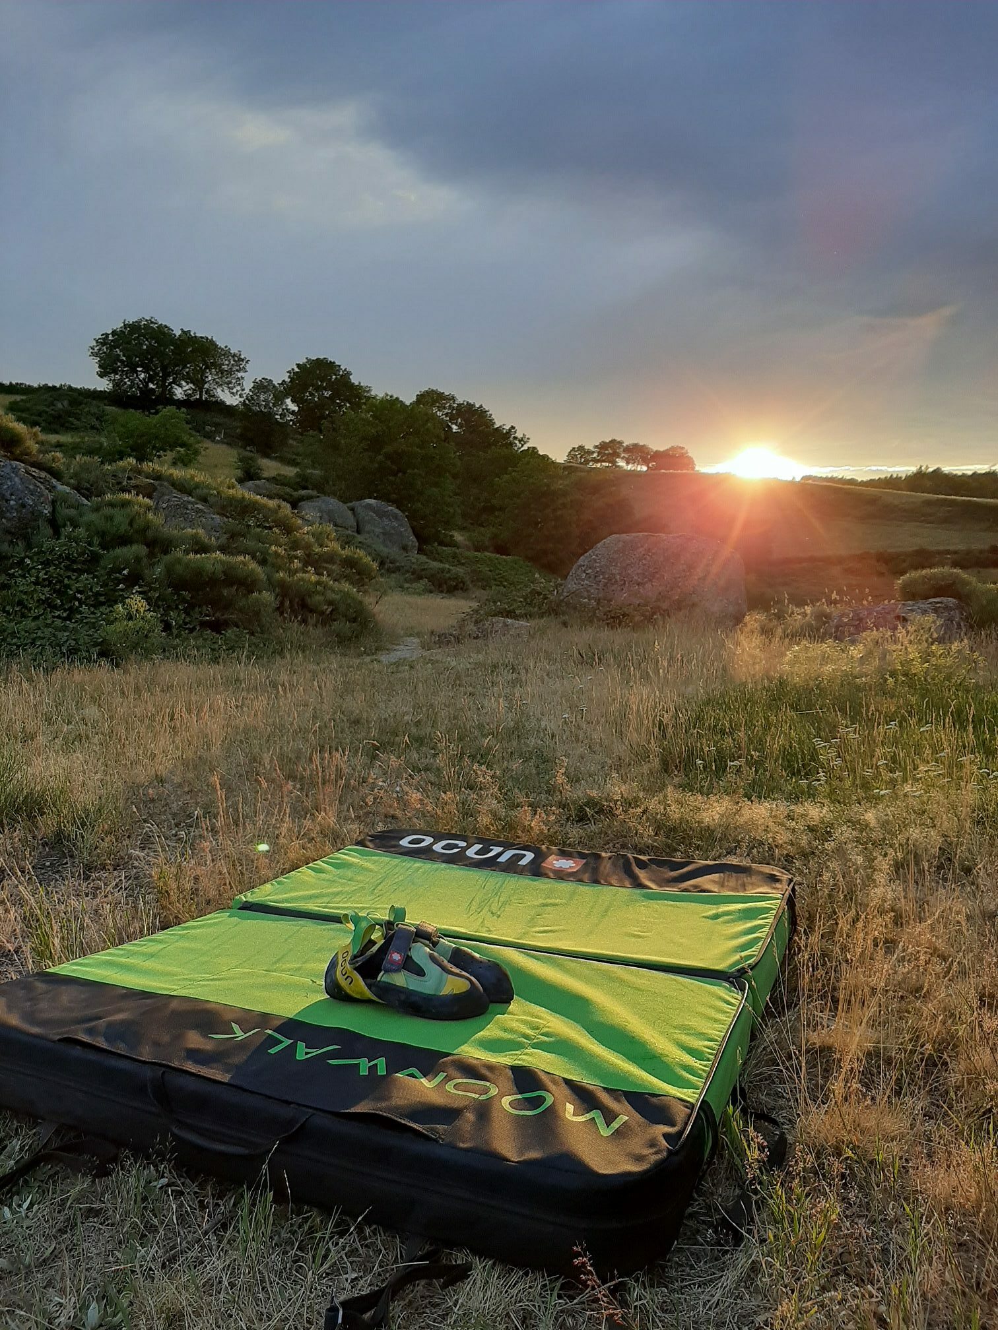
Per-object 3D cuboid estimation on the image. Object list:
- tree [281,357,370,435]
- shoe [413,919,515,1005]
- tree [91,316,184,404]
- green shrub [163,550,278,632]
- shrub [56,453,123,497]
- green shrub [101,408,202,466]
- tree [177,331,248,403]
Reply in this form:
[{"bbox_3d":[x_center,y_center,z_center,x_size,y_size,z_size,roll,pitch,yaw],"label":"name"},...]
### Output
[{"bbox_3d":[-14.765,-22.799,85.000,7.515,6.830,7.139,0,6,0],"label":"tree"},{"bbox_3d":[-0.098,0.442,1.540,0.250,0.110,0.095,1,5,13],"label":"shoe"},{"bbox_3d":[-34.338,-29.002,95.000,9.091,8.300,8.636,0,6,0],"label":"tree"},{"bbox_3d":[-3.101,-0.798,11.000,1.270,0.910,1.080,0,6,0],"label":"green shrub"},{"bbox_3d":[-6.540,-3.002,16.000,1.136,0.769,1.022,0,6,0],"label":"shrub"},{"bbox_3d":[-13.896,-9.133,40.000,4.036,2.330,3.430,0,6,0],"label":"green shrub"},{"bbox_3d":[-27.421,-28.360,95.000,7.115,6.818,7.115,0,6,0],"label":"tree"}]

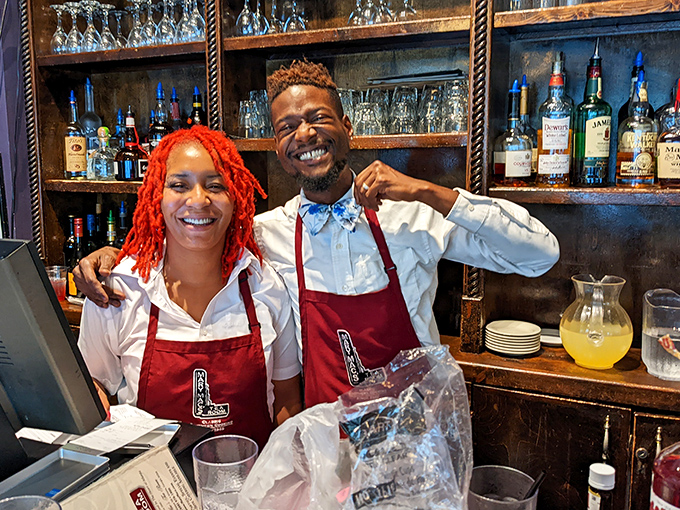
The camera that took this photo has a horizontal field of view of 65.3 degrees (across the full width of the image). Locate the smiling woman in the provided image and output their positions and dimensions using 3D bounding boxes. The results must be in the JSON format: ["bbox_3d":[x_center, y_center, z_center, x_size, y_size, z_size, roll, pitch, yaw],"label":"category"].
[{"bbox_3d":[-0.300,0.568,1.119,0.470,1.650,0.320,-1,8,-12],"label":"smiling woman"}]

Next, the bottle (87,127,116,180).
[{"bbox_3d":[-0.903,-0.380,2.008,0.085,0.208,0.088,-7,11,-44],"label":"bottle"}]

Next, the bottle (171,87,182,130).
[{"bbox_3d":[-0.582,-0.426,1.895,0.080,0.337,0.080,1,8,2],"label":"bottle"}]

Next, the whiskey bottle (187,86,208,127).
[{"bbox_3d":[-0.493,-0.414,1.838,0.085,0.329,0.085,1,8,3],"label":"whiskey bottle"}]

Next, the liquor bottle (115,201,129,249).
[{"bbox_3d":[-0.837,-0.019,2.061,0.080,0.380,0.080,1,8,-1],"label":"liquor bottle"}]

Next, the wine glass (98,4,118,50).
[{"bbox_3d":[-0.819,-0.791,1.874,0.063,0.172,0.063,4,8,20],"label":"wine glass"}]

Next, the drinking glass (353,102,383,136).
[{"bbox_3d":[0.085,-0.393,1.548,0.086,0.100,0.086,1,8,0],"label":"drinking glass"}]

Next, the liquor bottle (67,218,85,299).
[{"bbox_3d":[-1.048,0.005,2.112,0.076,0.312,0.076,0,8,-3],"label":"liquor bottle"}]

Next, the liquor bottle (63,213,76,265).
[{"bbox_3d":[-1.032,0.005,2.056,0.068,0.319,0.068,-2,8,-21],"label":"liquor bottle"}]

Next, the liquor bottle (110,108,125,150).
[{"bbox_3d":[-0.852,-0.425,2.064,0.082,0.282,0.075,-1,8,-15],"label":"liquor bottle"}]

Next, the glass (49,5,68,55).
[{"bbox_3d":[-1.059,-0.834,1.991,0.066,0.194,0.066,4,8,21],"label":"glass"}]

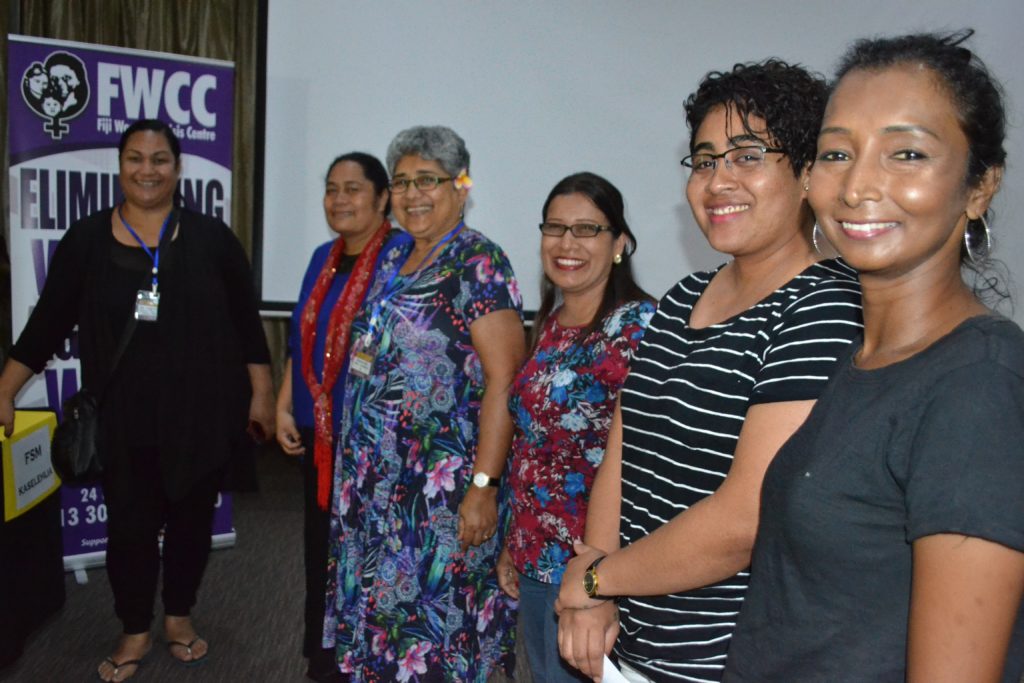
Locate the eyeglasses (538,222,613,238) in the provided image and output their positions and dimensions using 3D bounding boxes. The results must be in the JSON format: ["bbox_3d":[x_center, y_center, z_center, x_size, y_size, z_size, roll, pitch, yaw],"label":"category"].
[{"bbox_3d":[0.142,-0.214,1.732,0.137,0.042,0.140,5,7,25],"label":"eyeglasses"}]

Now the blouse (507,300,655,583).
[{"bbox_3d":[0.147,0.193,1.730,0.400,0.550,0.260,8,9,43],"label":"blouse"}]

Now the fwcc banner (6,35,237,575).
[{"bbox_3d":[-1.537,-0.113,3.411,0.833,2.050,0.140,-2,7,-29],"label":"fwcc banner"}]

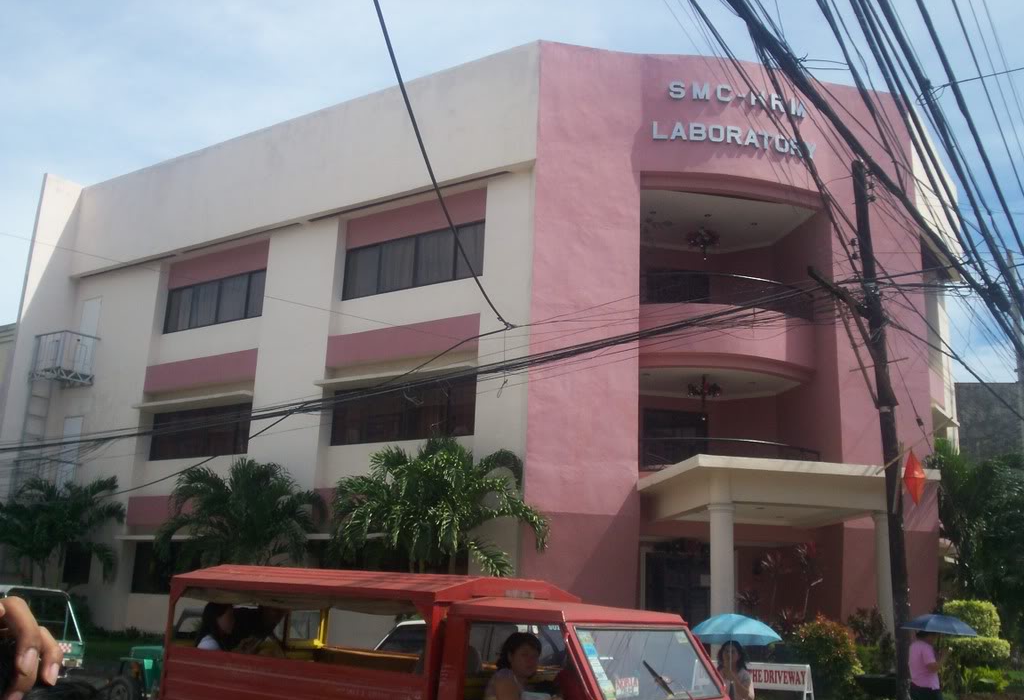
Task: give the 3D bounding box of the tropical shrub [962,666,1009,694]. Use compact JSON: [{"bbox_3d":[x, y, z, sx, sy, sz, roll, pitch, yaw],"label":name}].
[{"bbox_3d":[7.087,4.947,15.939,0.690,0.420,0.650,-4,-16,23],"label":"tropical shrub"}]

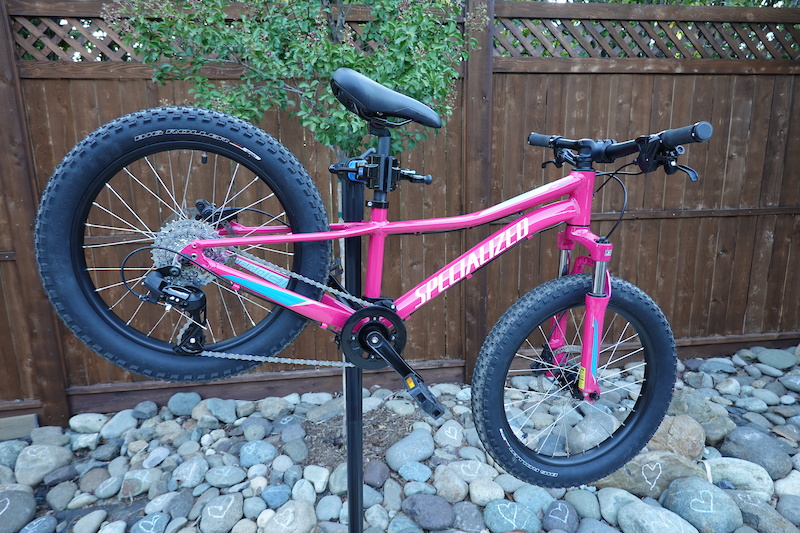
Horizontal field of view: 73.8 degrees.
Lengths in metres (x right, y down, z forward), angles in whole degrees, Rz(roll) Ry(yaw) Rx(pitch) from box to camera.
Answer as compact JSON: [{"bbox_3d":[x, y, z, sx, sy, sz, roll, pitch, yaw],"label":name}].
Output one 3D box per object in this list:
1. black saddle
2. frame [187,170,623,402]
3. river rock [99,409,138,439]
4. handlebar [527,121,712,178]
[{"bbox_3d":[-0.025,-0.320,1.061,0.240,0.070,0.145,21,7,-15],"label":"black saddle"},{"bbox_3d":[0.088,-0.060,1.143,0.965,0.530,0.160,21,7,-16],"label":"frame"},{"bbox_3d":[-1.519,0.866,2.903,0.155,0.120,0.235,-1,12,1],"label":"river rock"},{"bbox_3d":[0.449,-0.250,1.175,0.110,0.110,0.605,6,9,-16],"label":"handlebar"}]

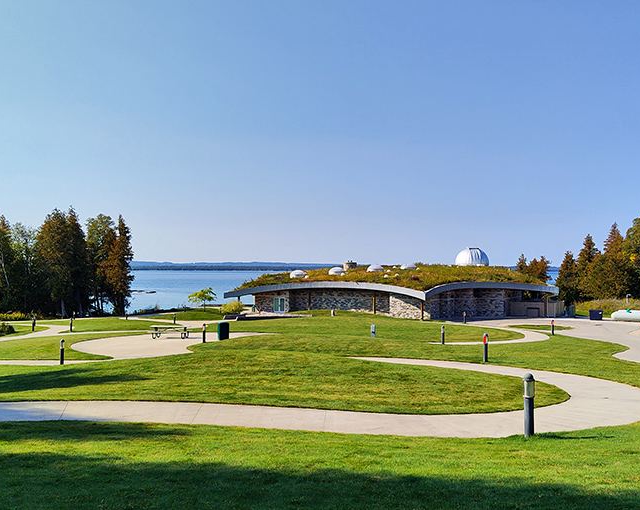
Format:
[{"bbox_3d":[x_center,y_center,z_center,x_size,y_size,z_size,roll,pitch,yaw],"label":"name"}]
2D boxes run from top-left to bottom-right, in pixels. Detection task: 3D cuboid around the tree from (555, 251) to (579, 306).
[{"bbox_3d":[31.667,3.141,68.000,3.300,7.440,3.300,0,-2,0],"label":"tree"}]

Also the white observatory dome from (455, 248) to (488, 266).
[{"bbox_3d":[22.565,0.510,79.000,5.000,3.300,5.000,0,-2,12],"label":"white observatory dome"}]

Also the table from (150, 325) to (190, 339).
[{"bbox_3d":[-9.257,4.762,32.800,2.400,0.770,1.550,0,-2,-2],"label":"table"}]

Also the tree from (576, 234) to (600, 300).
[{"bbox_3d":[35.502,1.980,70.000,3.700,9.370,3.700,0,-2,0],"label":"tree"}]

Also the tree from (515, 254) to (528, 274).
[{"bbox_3d":[31.991,4.038,84.000,2.700,8.240,2.700,0,-2,0],"label":"tree"}]

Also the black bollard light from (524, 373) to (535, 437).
[{"bbox_3d":[3.535,2.538,8.950,0.190,1.070,0.190,0,-2,0],"label":"black bollard light"}]

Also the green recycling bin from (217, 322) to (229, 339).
[{"bbox_3d":[-5.683,4.506,31.300,0.560,1.060,0.560,1,-2,-24],"label":"green recycling bin"}]

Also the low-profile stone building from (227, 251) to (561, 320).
[{"bbox_3d":[7.600,4.386,69.000,42.000,6.400,26.000,0,-2,10],"label":"low-profile stone building"}]

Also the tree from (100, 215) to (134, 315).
[{"bbox_3d":[-29.779,1.507,78.000,5.000,14.930,5.000,0,-2,0],"label":"tree"}]

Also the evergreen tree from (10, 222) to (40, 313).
[{"bbox_3d":[-41.643,2.050,75.000,4.600,13.570,4.600,0,-2,0],"label":"evergreen tree"}]

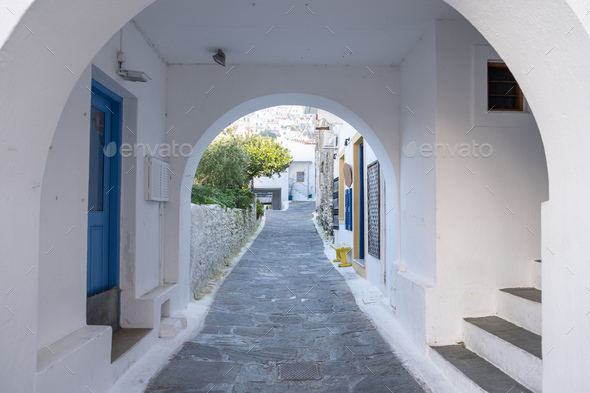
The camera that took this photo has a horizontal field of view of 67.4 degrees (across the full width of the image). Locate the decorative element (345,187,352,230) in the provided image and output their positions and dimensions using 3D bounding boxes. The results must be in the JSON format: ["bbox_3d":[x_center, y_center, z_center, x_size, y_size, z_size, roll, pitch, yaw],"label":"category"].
[{"bbox_3d":[1.100,0.264,9.000,0.060,0.840,0.780,0,-1,-1],"label":"decorative element"}]

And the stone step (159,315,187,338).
[{"bbox_3d":[-1.266,1.355,4.620,0.200,0.135,0.310,0,-1,-1],"label":"stone step"}]

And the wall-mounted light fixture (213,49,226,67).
[{"bbox_3d":[-0.810,-1.490,4.750,0.125,0.165,0.110,-1,-2,37],"label":"wall-mounted light fixture"}]

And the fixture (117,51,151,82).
[{"bbox_3d":[-1.388,-1.130,3.835,0.235,0.235,0.210,0,-1,-1],"label":"fixture"}]

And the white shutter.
[{"bbox_3d":[-1.395,-0.159,4.500,0.075,0.420,0.600,1,-2,0],"label":"white shutter"}]

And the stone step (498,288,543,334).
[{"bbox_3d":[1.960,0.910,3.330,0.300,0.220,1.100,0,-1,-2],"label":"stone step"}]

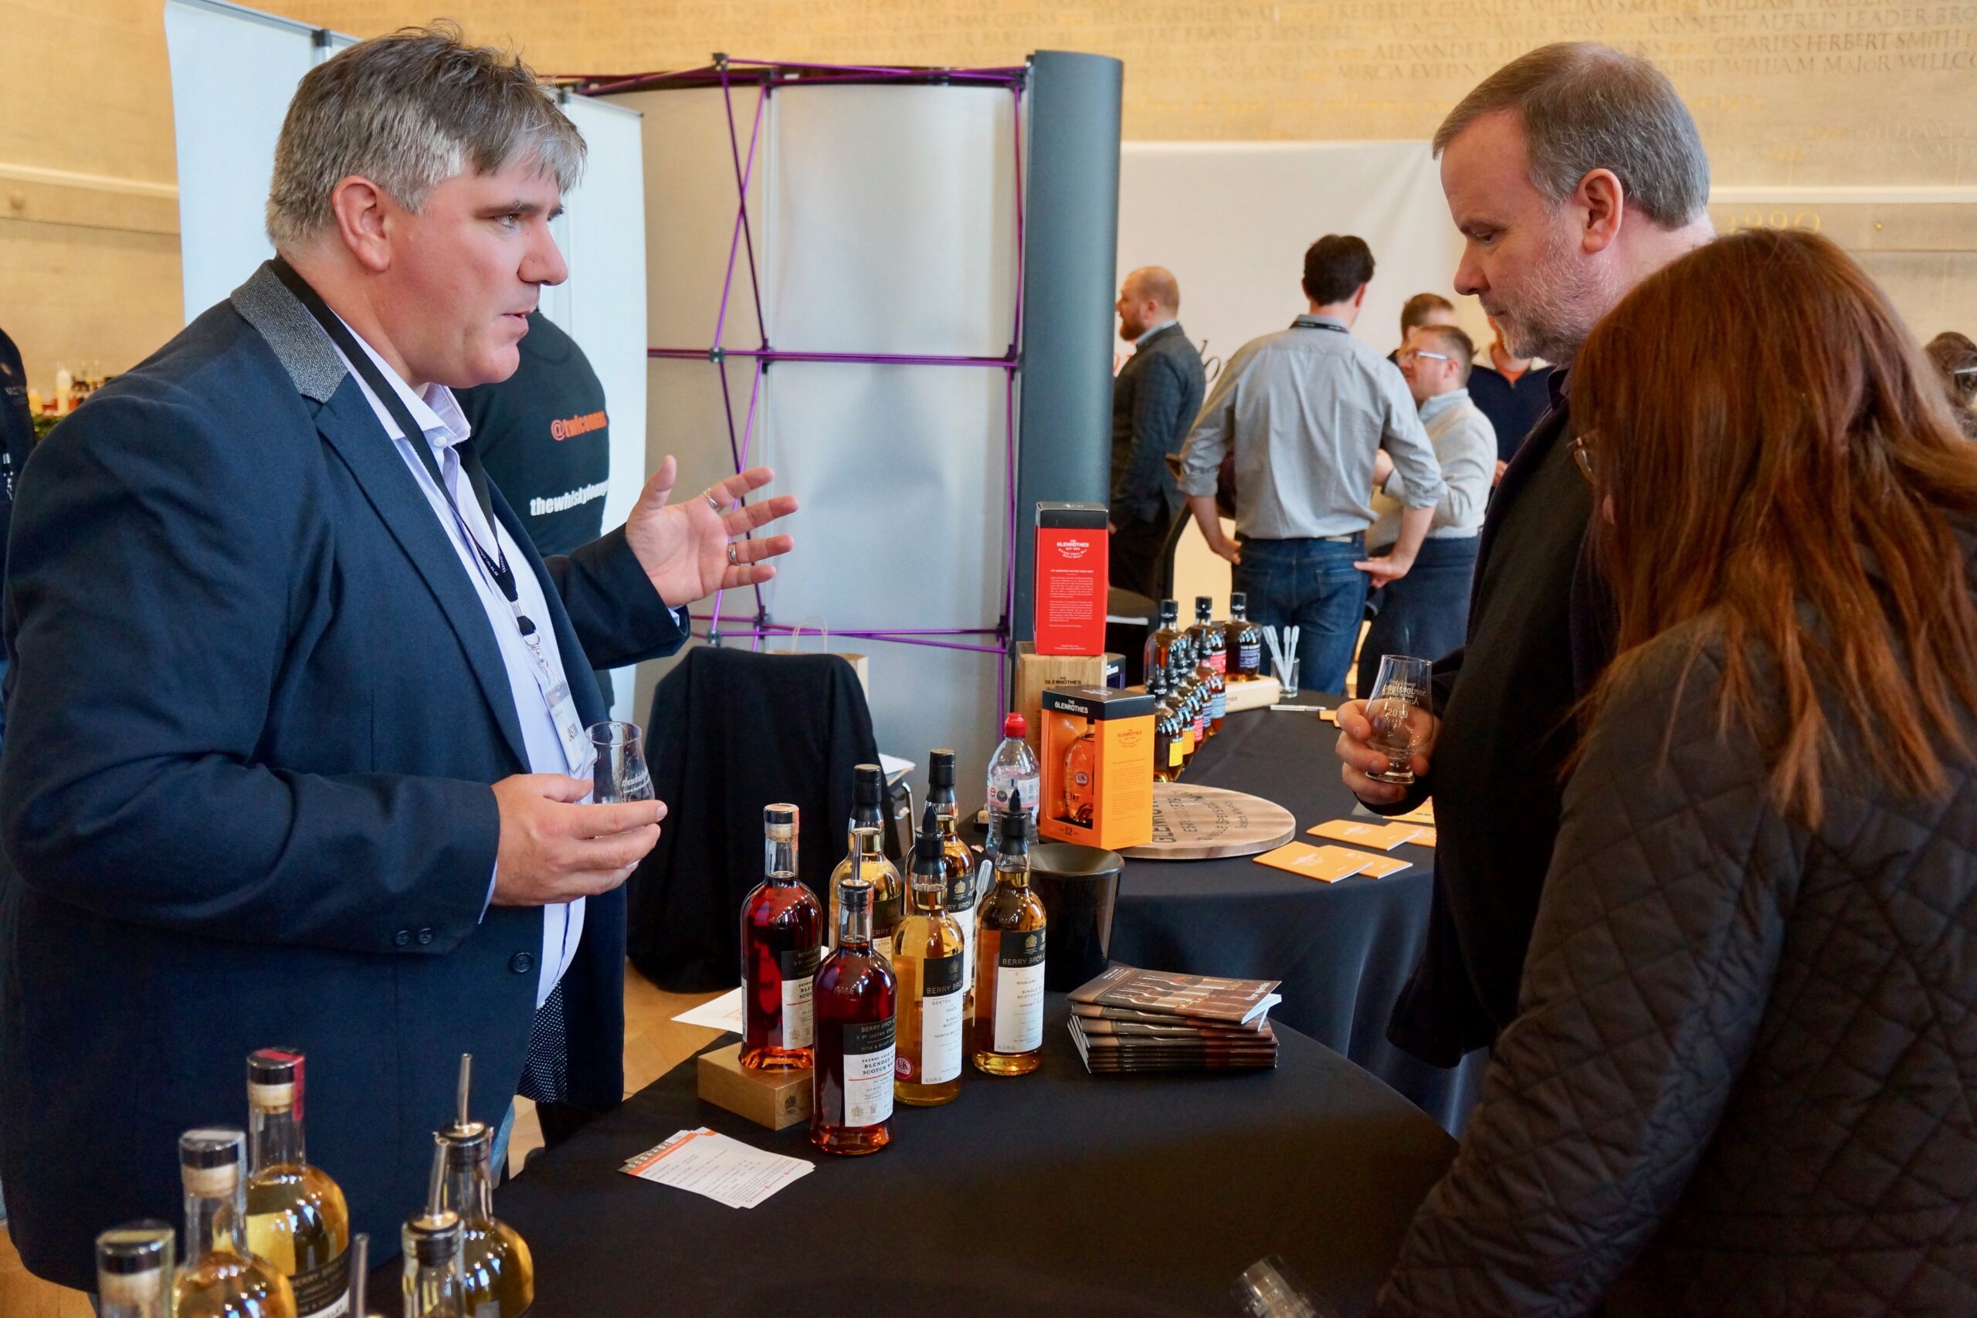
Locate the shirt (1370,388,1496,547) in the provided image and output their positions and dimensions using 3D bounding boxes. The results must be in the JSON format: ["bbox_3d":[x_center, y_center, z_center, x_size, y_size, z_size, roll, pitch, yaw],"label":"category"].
[{"bbox_3d":[1.280,-0.576,5.100,0.370,0.490,0.460,-2,9,-17],"label":"shirt"}]

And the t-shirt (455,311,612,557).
[{"bbox_3d":[-0.747,-0.157,2.591,0.310,0.720,0.520,5,10,24],"label":"t-shirt"}]

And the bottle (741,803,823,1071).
[{"bbox_3d":[-0.211,0.279,1.733,0.082,0.267,0.082,1,9,0],"label":"bottle"}]

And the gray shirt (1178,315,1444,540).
[{"bbox_3d":[0.795,-0.569,4.200,0.620,0.550,0.310,3,9,13],"label":"gray shirt"}]

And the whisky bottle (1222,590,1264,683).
[{"bbox_3d":[0.575,-0.053,3.900,0.107,0.196,0.107,1,9,0],"label":"whisky bottle"}]

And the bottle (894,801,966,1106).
[{"bbox_3d":[-0.059,0.300,1.757,0.075,0.311,0.075,1,9,0],"label":"bottle"}]

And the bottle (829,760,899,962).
[{"bbox_3d":[-0.127,0.250,1.759,0.075,0.293,0.075,1,9,0],"label":"bottle"}]

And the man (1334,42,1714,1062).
[{"bbox_3d":[0.533,0.370,1.456,0.450,1.740,0.560,0,9,-5],"label":"man"}]

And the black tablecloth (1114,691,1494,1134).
[{"bbox_3d":[0.539,0.574,3.292,0.880,0.750,1.800,4,10,15],"label":"black tablecloth"}]

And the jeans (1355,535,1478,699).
[{"bbox_3d":[1.227,0.154,4.904,0.360,1.000,0.360,3,9,14],"label":"jeans"}]

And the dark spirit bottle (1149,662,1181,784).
[{"bbox_3d":[0.320,0.119,3.166,0.097,0.219,0.097,1,9,0],"label":"dark spirit bottle"}]

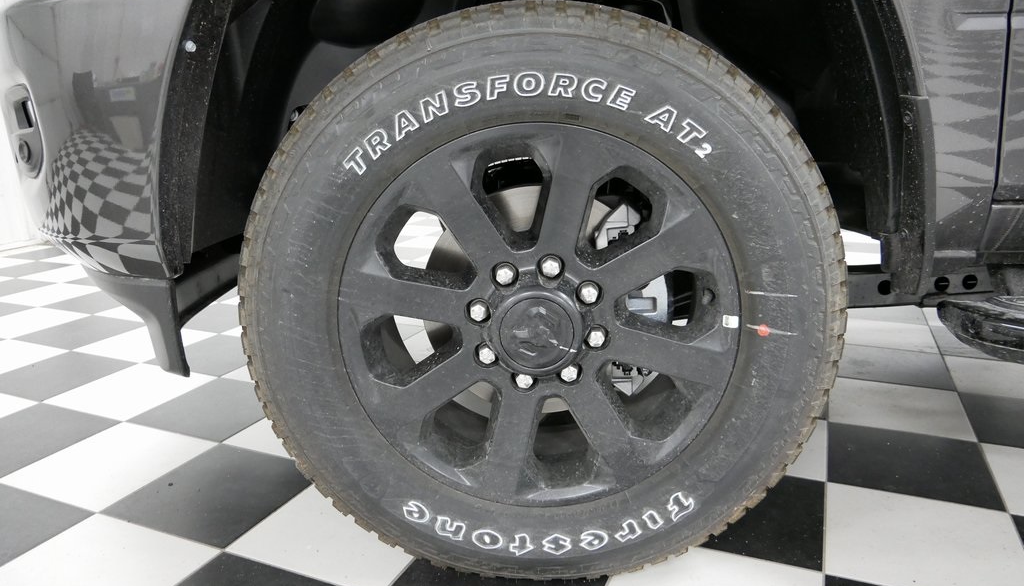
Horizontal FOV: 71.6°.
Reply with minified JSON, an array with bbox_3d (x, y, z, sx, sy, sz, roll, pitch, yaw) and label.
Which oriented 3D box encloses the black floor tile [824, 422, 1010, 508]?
[{"bbox_3d":[0.804,0.348,1.446,0.303,0.010,0.303,5,16,23],"label":"black floor tile"}]

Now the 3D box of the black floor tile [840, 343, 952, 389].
[{"bbox_3d":[1.044,0.206,1.988,0.303,0.010,0.303,5,16,23],"label":"black floor tile"}]

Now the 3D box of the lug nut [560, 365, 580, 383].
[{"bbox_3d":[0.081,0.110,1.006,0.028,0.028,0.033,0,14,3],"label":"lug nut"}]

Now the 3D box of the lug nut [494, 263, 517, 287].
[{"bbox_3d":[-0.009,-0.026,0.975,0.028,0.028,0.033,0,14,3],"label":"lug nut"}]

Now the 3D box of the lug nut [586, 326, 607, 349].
[{"bbox_3d":[0.117,0.060,0.991,0.028,0.028,0.033,0,14,3],"label":"lug nut"}]

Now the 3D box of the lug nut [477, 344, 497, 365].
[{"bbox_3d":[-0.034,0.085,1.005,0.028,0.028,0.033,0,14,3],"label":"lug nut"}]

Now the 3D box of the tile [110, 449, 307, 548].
[{"bbox_3d":[-0.557,0.384,1.374,0.303,0.010,0.303,5,16,23],"label":"tile"}]

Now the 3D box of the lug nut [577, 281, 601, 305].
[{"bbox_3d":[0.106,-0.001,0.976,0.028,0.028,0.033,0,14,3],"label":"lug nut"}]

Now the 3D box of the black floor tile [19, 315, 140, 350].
[{"bbox_3d":[-1.437,0.136,2.385,0.303,0.010,0.303,5,16,23],"label":"black floor tile"}]

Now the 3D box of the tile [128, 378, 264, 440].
[{"bbox_3d":[-0.717,0.286,1.762,0.303,0.010,0.303,5,16,23],"label":"tile"}]

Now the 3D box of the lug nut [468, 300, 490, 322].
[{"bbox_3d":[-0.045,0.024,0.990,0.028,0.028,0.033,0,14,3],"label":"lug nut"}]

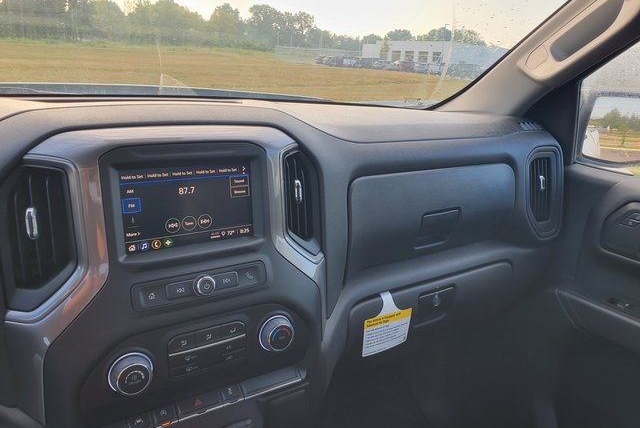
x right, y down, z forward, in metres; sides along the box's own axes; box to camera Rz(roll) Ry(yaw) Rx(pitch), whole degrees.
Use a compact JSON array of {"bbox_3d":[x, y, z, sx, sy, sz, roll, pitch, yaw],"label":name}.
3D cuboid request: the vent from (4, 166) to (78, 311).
[{"bbox_3d":[-0.287,0.022,0.493,0.060,0.145,0.035,-7,9,-33],"label":"vent"}]

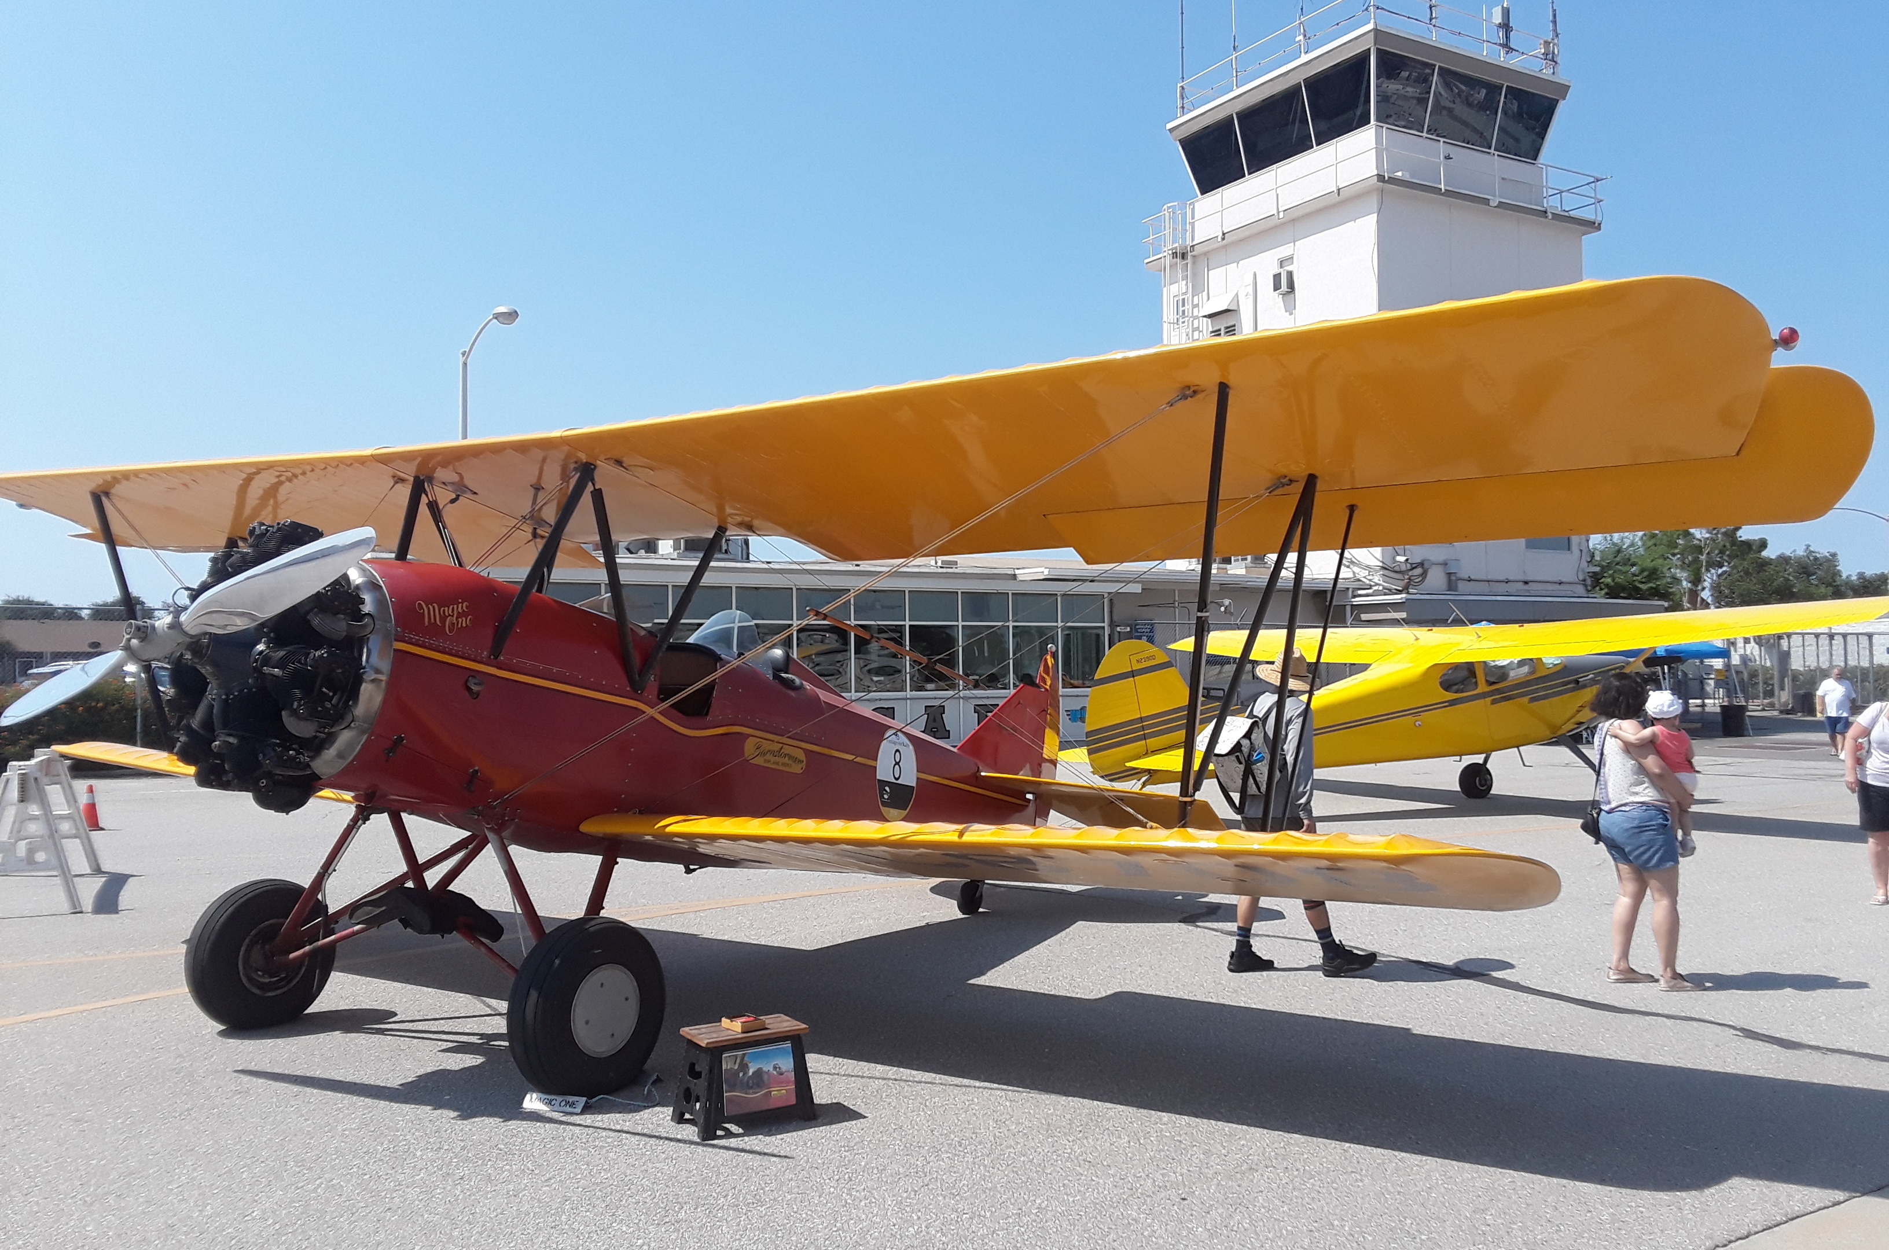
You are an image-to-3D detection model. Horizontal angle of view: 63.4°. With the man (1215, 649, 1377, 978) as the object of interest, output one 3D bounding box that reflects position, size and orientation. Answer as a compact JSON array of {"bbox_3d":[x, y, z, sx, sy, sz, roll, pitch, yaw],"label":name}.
[{"bbox_3d":[1.893,0.993,8.202,0.720,1.730,0.520,1,-2,-30],"label":"man"}]

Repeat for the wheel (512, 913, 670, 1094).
[{"bbox_3d":[-1.368,1.470,5.877,0.270,0.675,0.675,-2,-2,33],"label":"wheel"}]

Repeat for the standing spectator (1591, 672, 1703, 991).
[{"bbox_3d":[3.591,1.038,7.800,0.520,1.590,0.460,0,-2,-22],"label":"standing spectator"}]

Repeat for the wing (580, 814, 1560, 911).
[{"bbox_3d":[0.426,0.969,6.205,3.958,0.180,1.429,-4,-17,34],"label":"wing"}]

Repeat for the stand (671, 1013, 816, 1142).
[{"bbox_3d":[-0.717,1.622,5.502,0.450,0.336,0.280,1,-2,-35],"label":"stand"}]

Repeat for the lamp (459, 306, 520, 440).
[{"bbox_3d":[-11.918,-2.724,40.309,1.500,11.390,0.350,0,-2,-16],"label":"lamp"}]

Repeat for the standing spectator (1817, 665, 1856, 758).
[{"bbox_3d":[16.637,1.558,28.461,0.660,1.680,0.420,-1,-2,22],"label":"standing spectator"}]

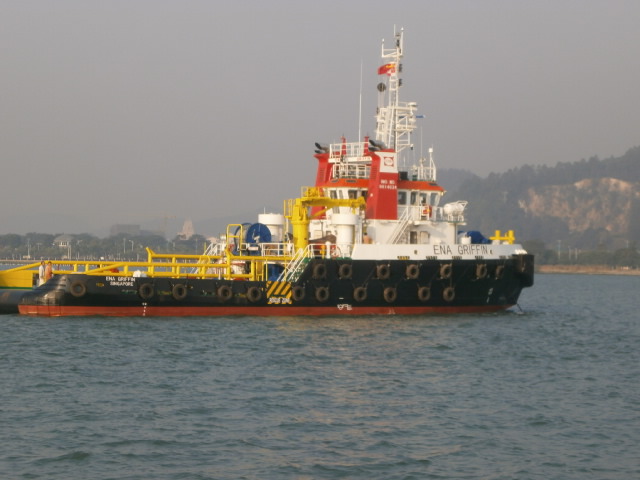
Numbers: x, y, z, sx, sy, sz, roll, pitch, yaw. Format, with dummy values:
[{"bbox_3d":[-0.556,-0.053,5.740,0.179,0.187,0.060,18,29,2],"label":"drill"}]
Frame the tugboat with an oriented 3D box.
[{"bbox_3d":[-1.100,-4.300,136.000,38.000,21.000,11.600,1,-1,-29],"label":"tugboat"}]

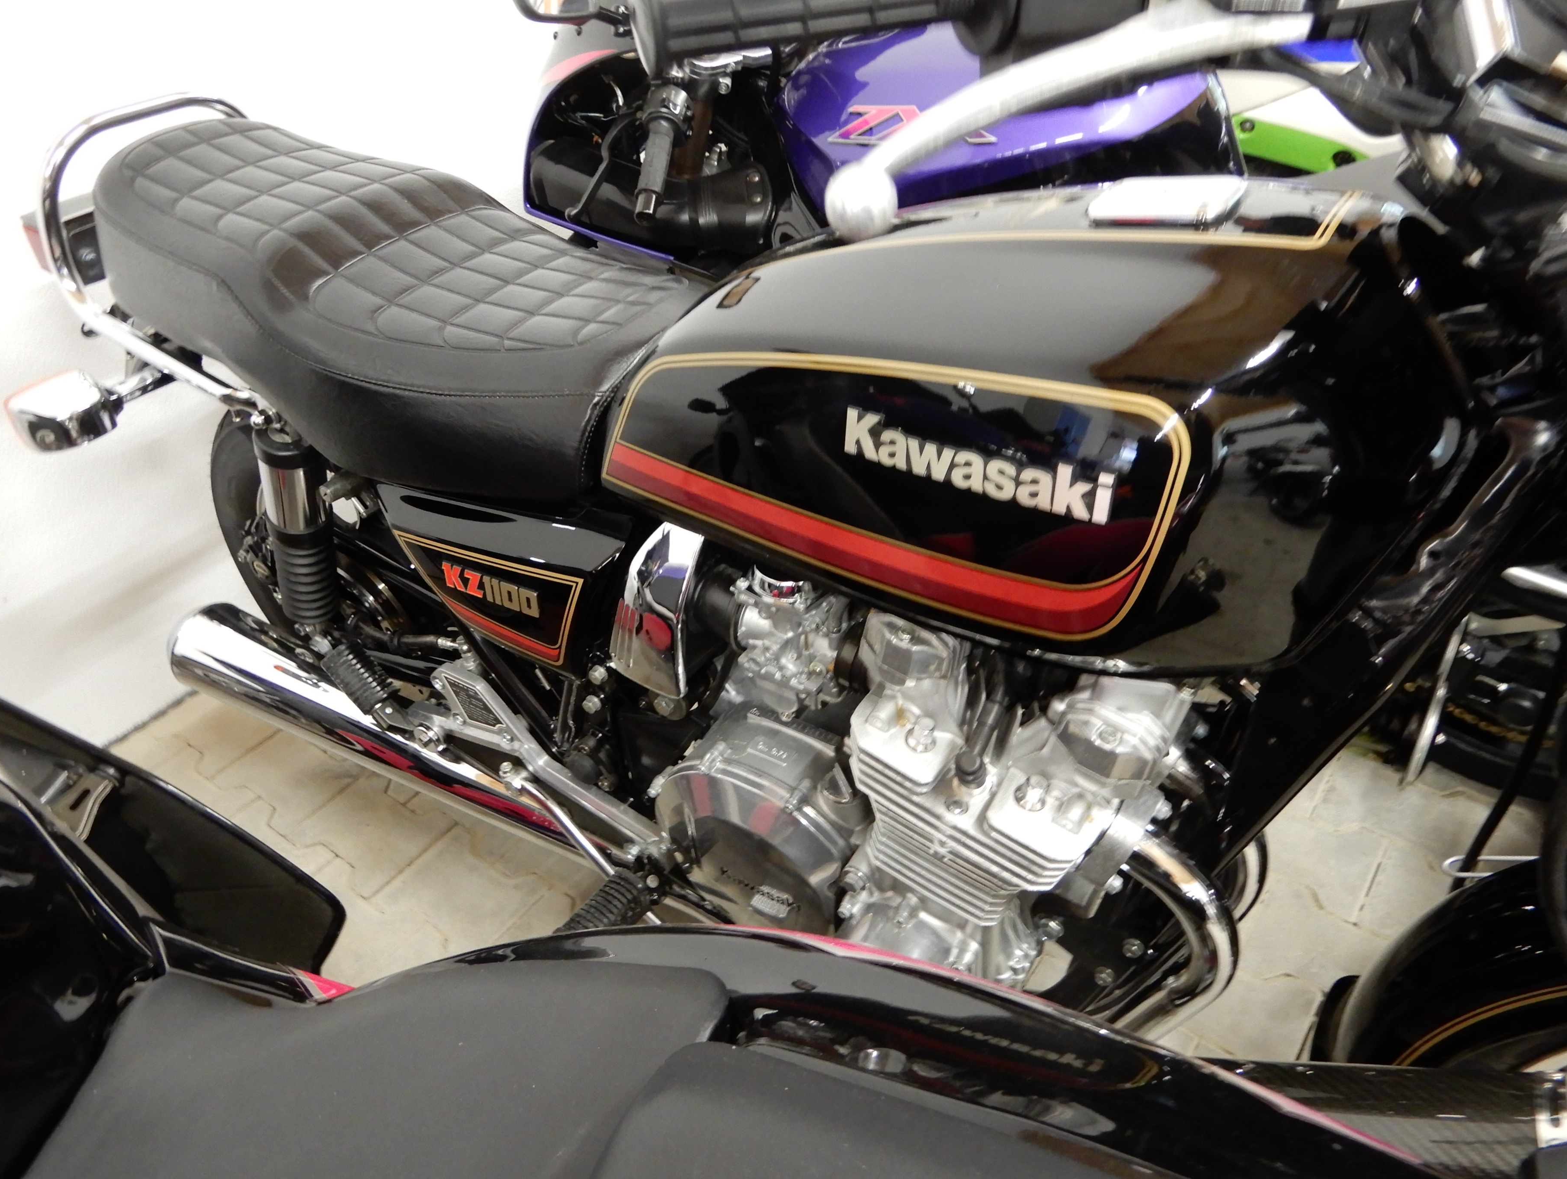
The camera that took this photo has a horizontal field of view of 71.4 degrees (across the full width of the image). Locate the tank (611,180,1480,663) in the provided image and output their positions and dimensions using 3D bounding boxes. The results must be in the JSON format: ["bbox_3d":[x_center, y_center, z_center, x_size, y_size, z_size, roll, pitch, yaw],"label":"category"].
[{"bbox_3d":[0.148,-0.181,0.838,0.635,0.284,0.304,16,44,24],"label":"tank"}]

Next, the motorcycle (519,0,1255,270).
[{"bbox_3d":[0.403,-0.386,1.542,2.060,1.120,0.730,12,41,19],"label":"motorcycle"}]

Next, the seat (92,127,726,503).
[{"bbox_3d":[-0.404,-0.299,1.129,0.770,0.257,0.280,16,44,24],"label":"seat"}]

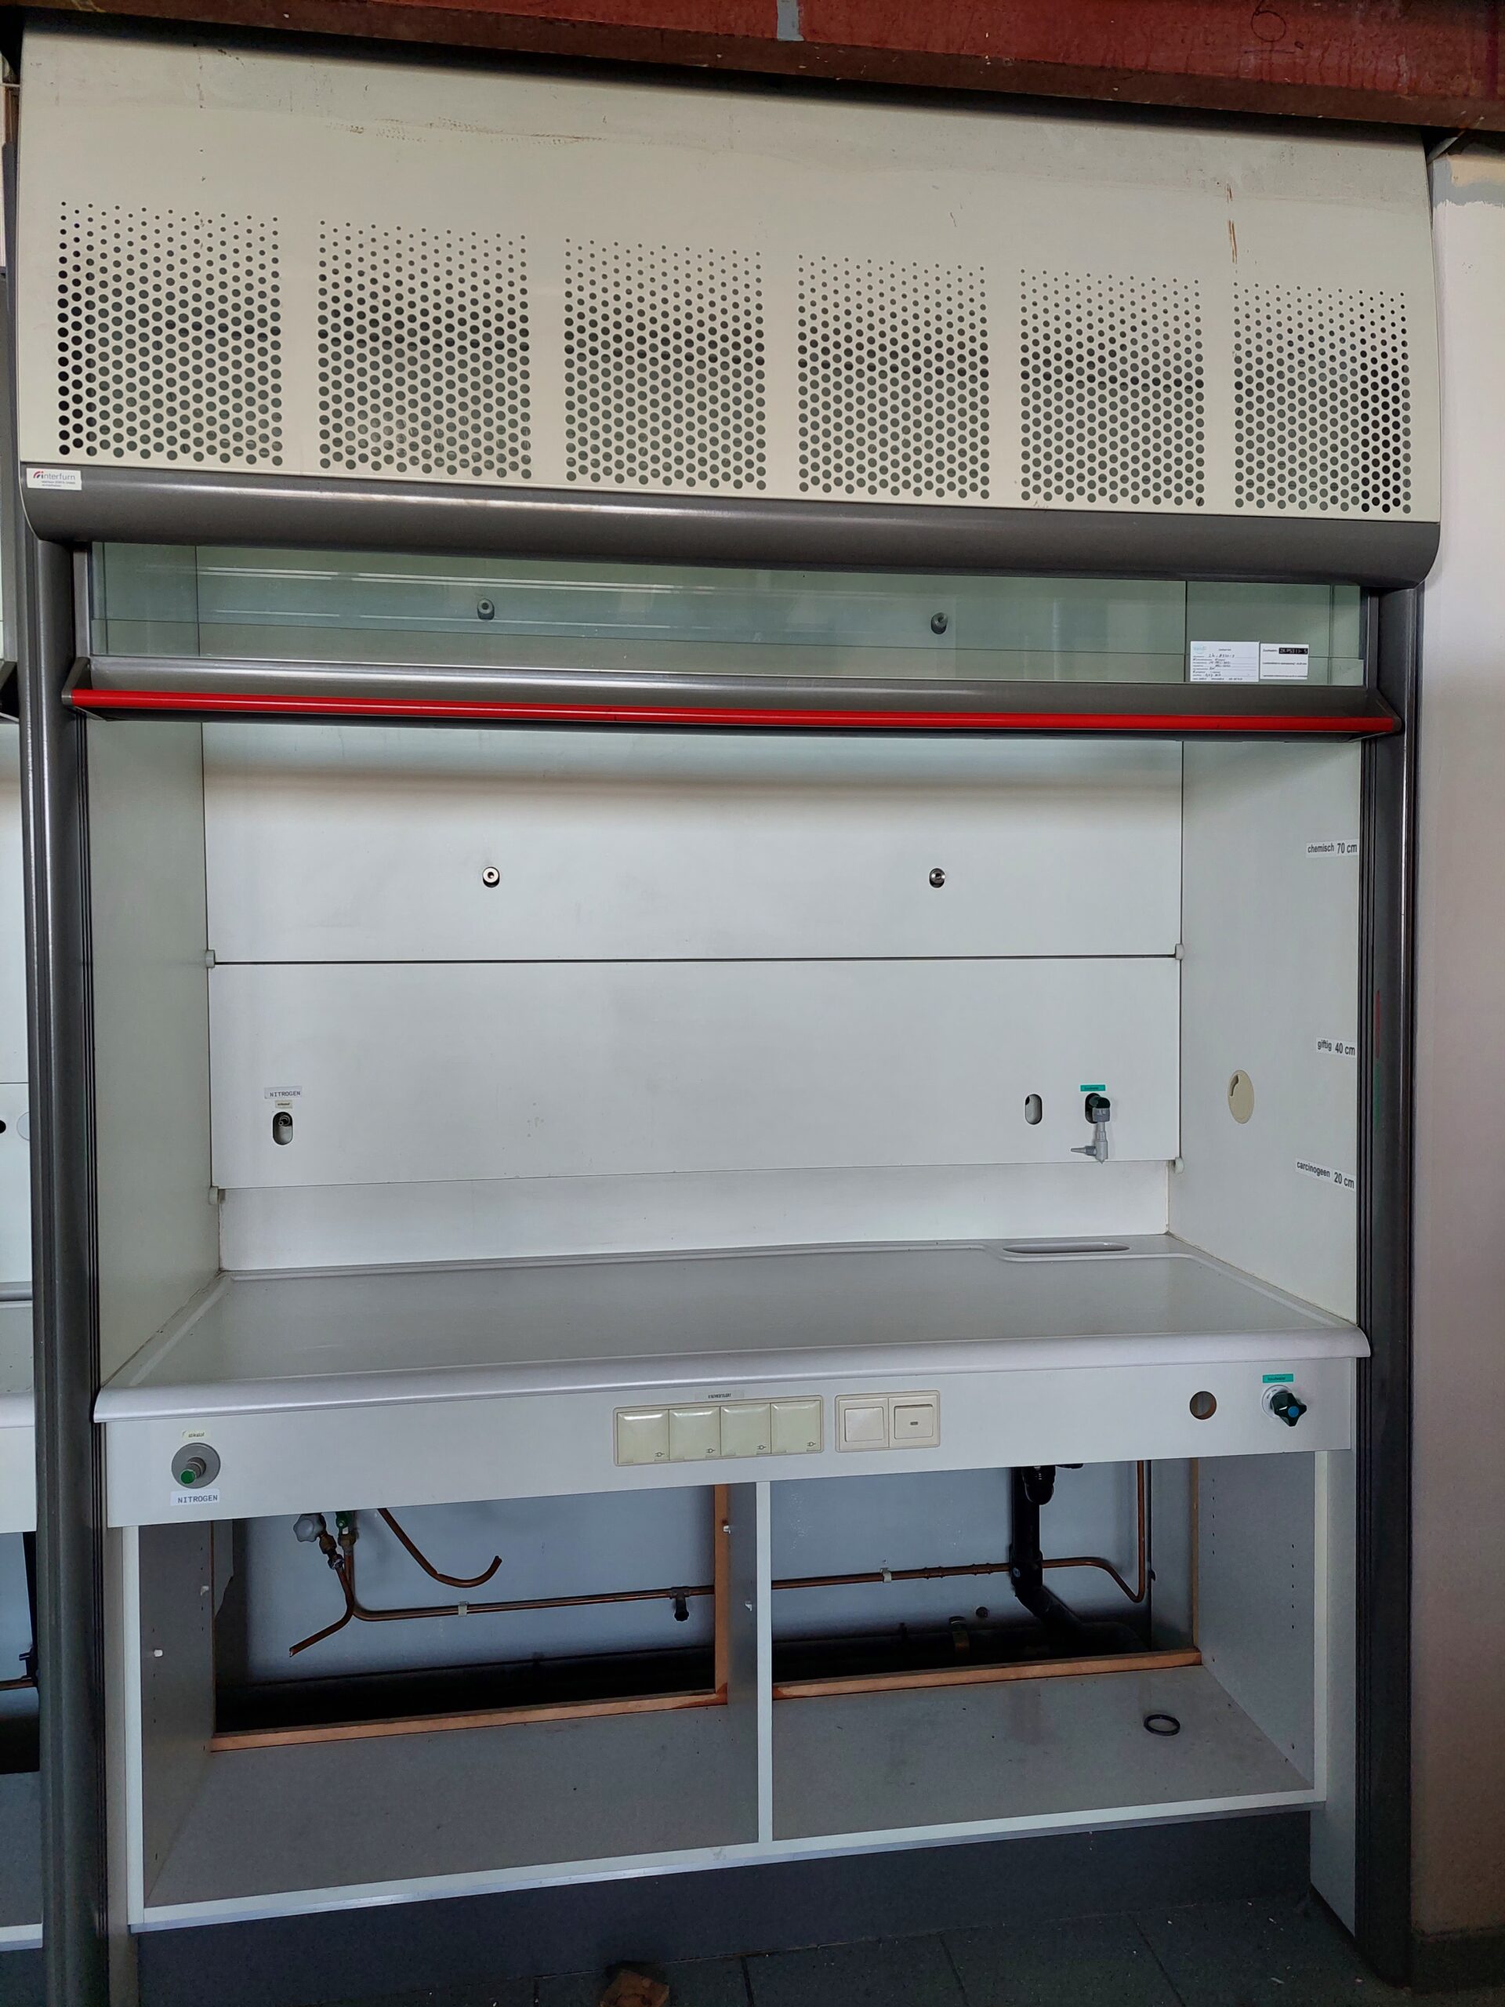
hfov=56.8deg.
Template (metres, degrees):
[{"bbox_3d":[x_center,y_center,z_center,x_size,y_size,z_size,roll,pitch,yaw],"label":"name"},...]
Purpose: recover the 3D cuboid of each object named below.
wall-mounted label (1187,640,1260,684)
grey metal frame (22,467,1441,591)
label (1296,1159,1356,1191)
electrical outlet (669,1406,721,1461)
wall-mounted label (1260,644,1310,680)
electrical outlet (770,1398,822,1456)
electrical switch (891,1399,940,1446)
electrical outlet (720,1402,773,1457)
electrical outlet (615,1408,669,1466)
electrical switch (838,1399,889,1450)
[{"bbox_3d":[0.663,-0.479,1.953,0.102,0.055,0.003,-1,2,-8],"label":"wall-mounted label"},{"bbox_3d":[0.034,-0.604,1.795,1.800,0.074,0.092,-1,2,-8],"label":"grey metal frame"},{"bbox_3d":[0.884,0.265,2.147,0.003,0.018,0.165,-1,2,-8],"label":"label"},{"bbox_3d":[-0.080,0.592,1.921,0.072,0.074,0.018,-1,2,-8],"label":"electrical outlet"},{"bbox_3d":[0.753,-0.482,1.966,0.072,0.049,0.003,-1,2,-8],"label":"wall-mounted label"},{"bbox_3d":[0.061,0.589,1.942,0.072,0.074,0.018,-1,2,-8],"label":"electrical outlet"},{"bbox_3d":[0.227,0.589,1.967,0.070,0.068,0.015,-1,2,-8],"label":"electrical switch"},{"bbox_3d":[-0.010,0.590,1.931,0.072,0.074,0.018,-1,2,-8],"label":"electrical outlet"},{"bbox_3d":[-0.152,0.593,1.910,0.072,0.074,0.018,-1,2,-8],"label":"electrical outlet"},{"bbox_3d":[0.154,0.590,1.956,0.071,0.069,0.015,-1,2,-8],"label":"electrical switch"}]

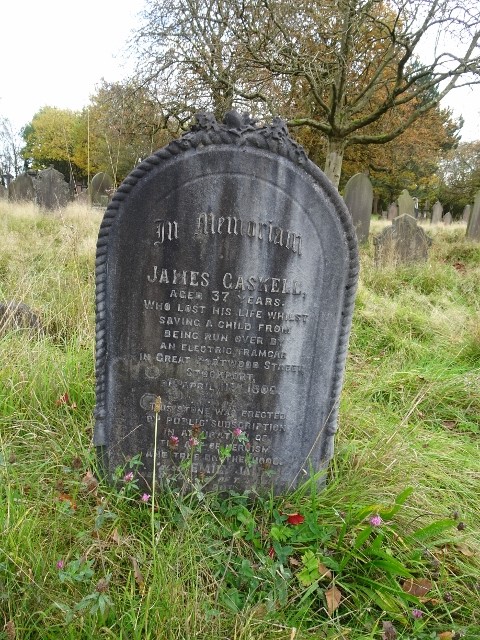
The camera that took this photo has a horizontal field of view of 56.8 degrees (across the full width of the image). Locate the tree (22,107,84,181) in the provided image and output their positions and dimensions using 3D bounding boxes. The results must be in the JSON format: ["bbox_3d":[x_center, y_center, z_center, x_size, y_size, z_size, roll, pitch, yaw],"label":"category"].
[{"bbox_3d":[-14.095,-13.160,33.899,4.546,5.659,3.864,4,17,0],"label":"tree"}]

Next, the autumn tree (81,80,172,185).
[{"bbox_3d":[-8.416,-13.705,33.322,6.780,7.465,5.763,4,17,0],"label":"autumn tree"}]

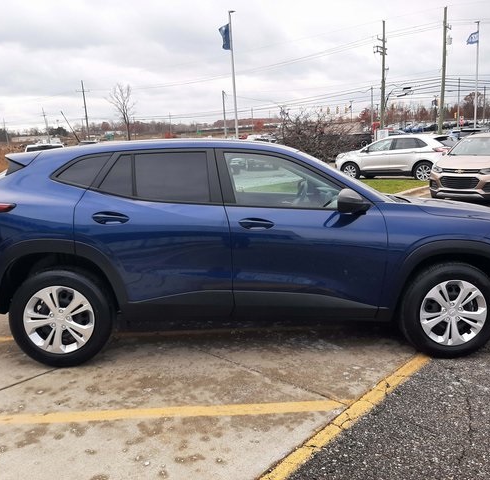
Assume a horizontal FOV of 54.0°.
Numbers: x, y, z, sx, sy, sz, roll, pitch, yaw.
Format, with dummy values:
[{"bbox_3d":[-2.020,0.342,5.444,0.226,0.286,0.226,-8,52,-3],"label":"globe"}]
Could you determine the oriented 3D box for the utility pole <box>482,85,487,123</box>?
[{"bbox_3d":[59.149,-32.808,118.719,0.300,9.800,0.300,3,12,26],"label":"utility pole"}]

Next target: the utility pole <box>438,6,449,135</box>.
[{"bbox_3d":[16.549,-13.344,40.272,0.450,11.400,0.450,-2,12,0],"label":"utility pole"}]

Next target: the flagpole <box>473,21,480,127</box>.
[{"bbox_3d":[24.076,-16.760,49.780,0.200,11.000,0.200,3,12,25],"label":"flagpole"}]

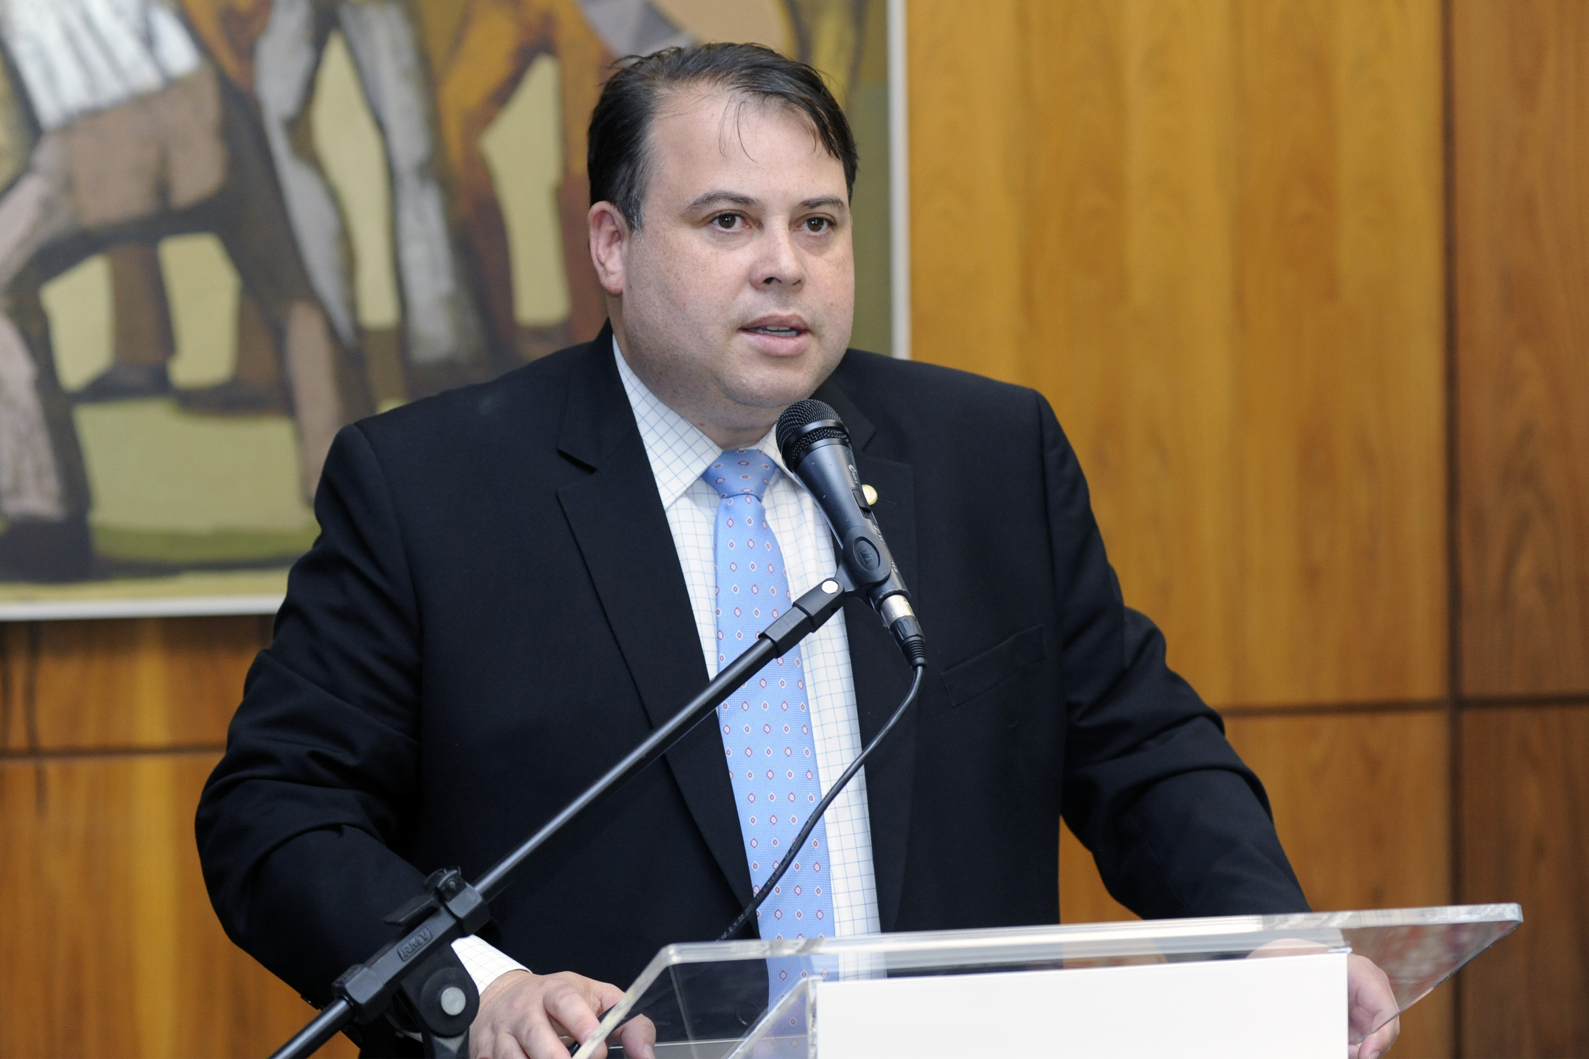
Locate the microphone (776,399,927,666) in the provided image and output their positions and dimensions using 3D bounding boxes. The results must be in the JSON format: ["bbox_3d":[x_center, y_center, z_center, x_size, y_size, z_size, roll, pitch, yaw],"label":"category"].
[{"bbox_3d":[0.044,0.002,2.970,0.052,0.215,0.052,-40,-29,24],"label":"microphone"}]

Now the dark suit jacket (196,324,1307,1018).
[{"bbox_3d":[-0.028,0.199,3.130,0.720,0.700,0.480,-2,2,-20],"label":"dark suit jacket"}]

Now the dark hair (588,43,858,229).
[{"bbox_3d":[-0.050,-0.264,3.170,0.185,0.175,0.215,-2,2,-24],"label":"dark hair"}]

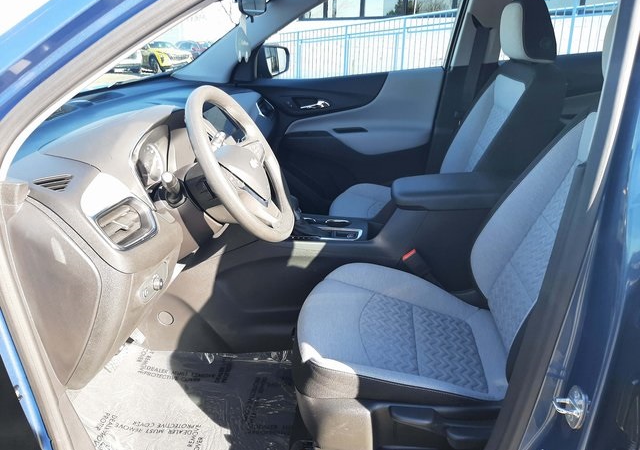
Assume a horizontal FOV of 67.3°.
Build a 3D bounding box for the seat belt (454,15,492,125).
[{"bbox_3d":[0.610,-0.591,1.892,0.118,0.414,0.059,0,23,6],"label":"seat belt"}]

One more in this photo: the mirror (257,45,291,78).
[{"bbox_3d":[-0.216,-0.767,2.259,0.118,0.148,0.217,3,24,13],"label":"mirror"}]

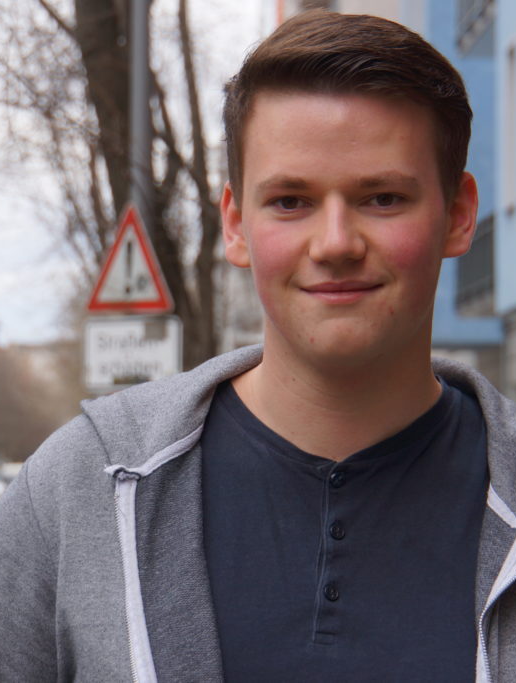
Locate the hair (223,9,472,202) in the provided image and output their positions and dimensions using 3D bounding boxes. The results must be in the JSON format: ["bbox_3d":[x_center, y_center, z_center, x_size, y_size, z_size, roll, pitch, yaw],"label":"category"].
[{"bbox_3d":[0.065,-0.154,1.850,0.180,0.168,0.200,0,-2,5],"label":"hair"}]

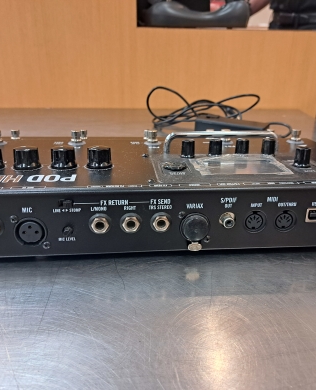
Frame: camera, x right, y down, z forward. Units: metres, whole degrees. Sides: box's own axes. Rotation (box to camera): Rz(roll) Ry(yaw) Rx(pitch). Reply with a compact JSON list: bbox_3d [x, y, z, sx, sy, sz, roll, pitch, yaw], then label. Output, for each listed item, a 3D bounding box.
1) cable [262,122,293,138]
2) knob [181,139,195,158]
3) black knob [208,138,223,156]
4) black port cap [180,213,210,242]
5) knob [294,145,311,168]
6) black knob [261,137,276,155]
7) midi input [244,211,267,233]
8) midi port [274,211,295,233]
[{"bbox_3d":[0.213,-0.115,0.640,0.048,0.014,0.085,5,23,10],"label":"cable"},{"bbox_3d":[0.027,-0.042,0.324,0.013,0.014,0.013,-1,21,-7],"label":"knob"},{"bbox_3d":[0.055,-0.046,0.351,0.013,0.015,0.013,-1,18,-6],"label":"black knob"},{"bbox_3d":[0.027,0.024,0.259,0.022,0.022,0.010,-1,18,-6],"label":"black port cap"},{"bbox_3d":[0.124,-0.032,0.309,0.013,0.014,0.013,-1,21,-7],"label":"knob"},{"bbox_3d":[0.103,-0.044,0.332,0.013,0.015,0.013,-1,22,-6],"label":"black knob"},{"bbox_3d":[0.071,0.019,0.265,0.017,0.017,0.010,-1,18,-6],"label":"midi input"},{"bbox_3d":[0.093,0.018,0.268,0.017,0.017,0.010,-1,18,-6],"label":"midi port"}]

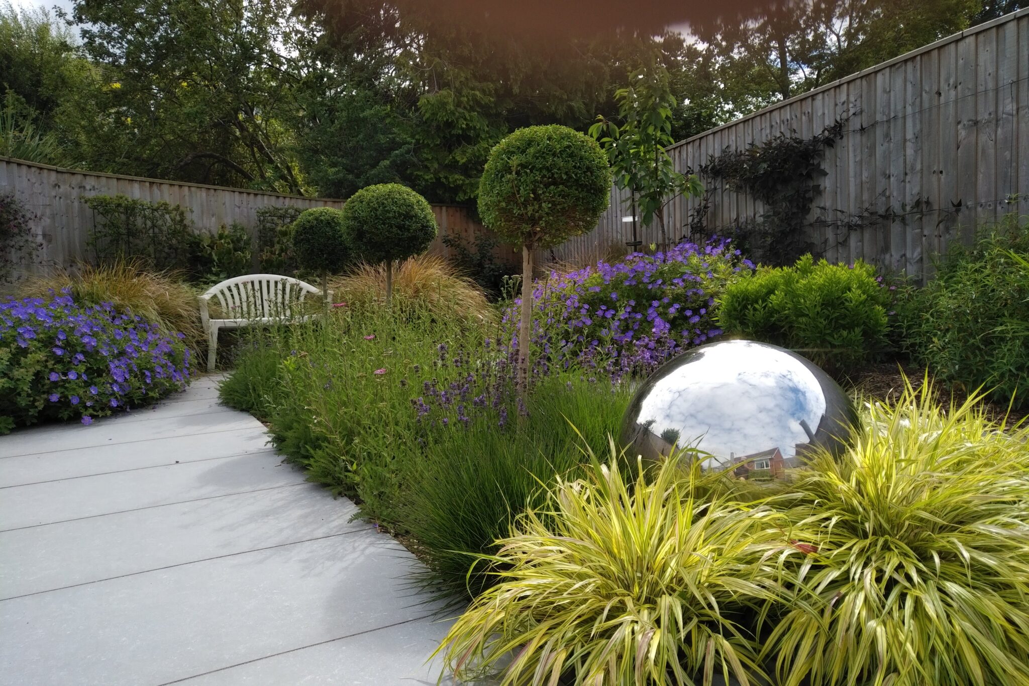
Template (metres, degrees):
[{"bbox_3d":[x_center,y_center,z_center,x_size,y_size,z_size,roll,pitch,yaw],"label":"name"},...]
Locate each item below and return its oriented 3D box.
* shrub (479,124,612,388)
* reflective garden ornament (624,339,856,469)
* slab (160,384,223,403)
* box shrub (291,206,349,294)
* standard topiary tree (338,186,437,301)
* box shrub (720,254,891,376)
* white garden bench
[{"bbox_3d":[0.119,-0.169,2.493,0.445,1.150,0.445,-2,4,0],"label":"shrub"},{"bbox_3d":[0.532,0.270,1.698,0.557,0.557,0.557,-2,4,0],"label":"reflective garden ornament"},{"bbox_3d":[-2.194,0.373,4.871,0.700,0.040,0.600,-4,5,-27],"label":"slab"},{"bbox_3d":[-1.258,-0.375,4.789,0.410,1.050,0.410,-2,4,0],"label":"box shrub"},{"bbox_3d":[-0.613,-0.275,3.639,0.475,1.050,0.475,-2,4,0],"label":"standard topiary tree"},{"bbox_3d":[1.744,-0.179,4.300,1.050,0.710,0.900,-2,4,0],"label":"box shrub"},{"bbox_3d":[-2.337,-0.226,6.750,1.180,0.840,0.600,-3,5,-21],"label":"white garden bench"}]

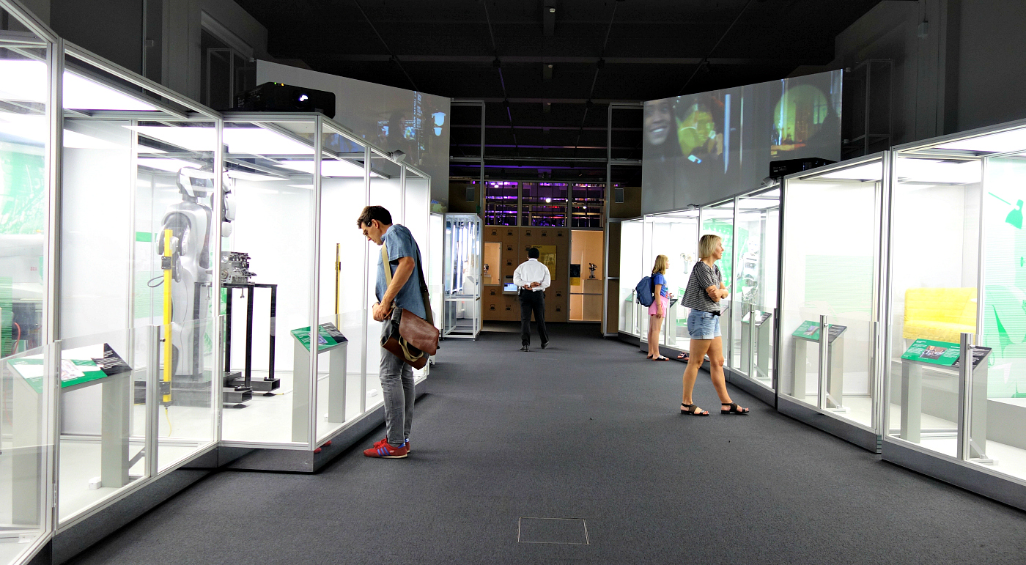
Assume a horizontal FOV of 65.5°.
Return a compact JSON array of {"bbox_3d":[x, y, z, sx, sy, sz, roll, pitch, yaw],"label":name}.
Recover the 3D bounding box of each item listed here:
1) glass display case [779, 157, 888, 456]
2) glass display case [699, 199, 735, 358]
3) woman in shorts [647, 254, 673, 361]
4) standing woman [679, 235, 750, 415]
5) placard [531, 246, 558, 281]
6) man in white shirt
[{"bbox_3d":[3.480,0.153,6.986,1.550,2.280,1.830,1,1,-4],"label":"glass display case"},{"bbox_3d":[3.308,0.102,10.729,1.250,2.280,1.540,1,1,-4],"label":"glass display case"},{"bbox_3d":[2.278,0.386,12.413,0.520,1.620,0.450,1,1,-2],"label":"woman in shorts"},{"bbox_3d":[1.905,0.404,7.554,0.600,1.690,0.500,2,1,12],"label":"standing woman"},{"bbox_3d":[0.799,-0.503,20.500,0.645,0.890,0.030,1,1,2],"label":"placard"},{"bbox_3d":[0.341,0.266,13.555,0.630,1.740,0.450,1,1,2],"label":"man in white shirt"}]

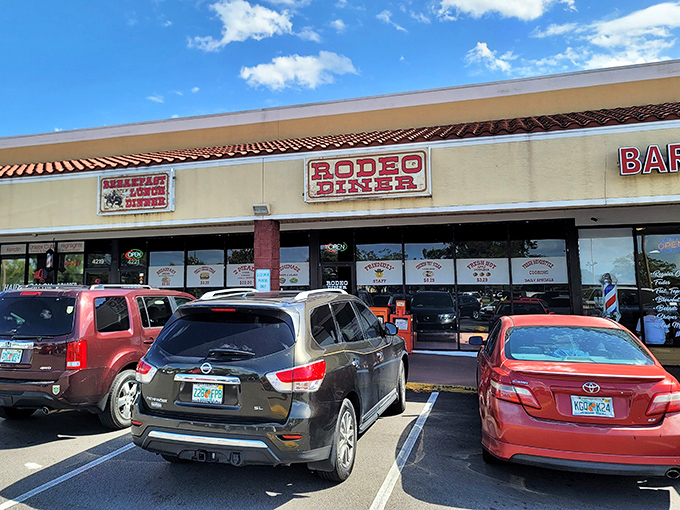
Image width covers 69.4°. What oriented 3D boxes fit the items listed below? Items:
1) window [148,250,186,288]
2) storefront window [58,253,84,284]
[{"bbox_3d":[-4.943,1.112,13.973,1.211,2.445,0.100,-2,-4,16],"label":"window"},{"bbox_3d":[-8.596,1.196,15.701,1.038,2.535,0.080,-2,-5,16],"label":"storefront window"}]

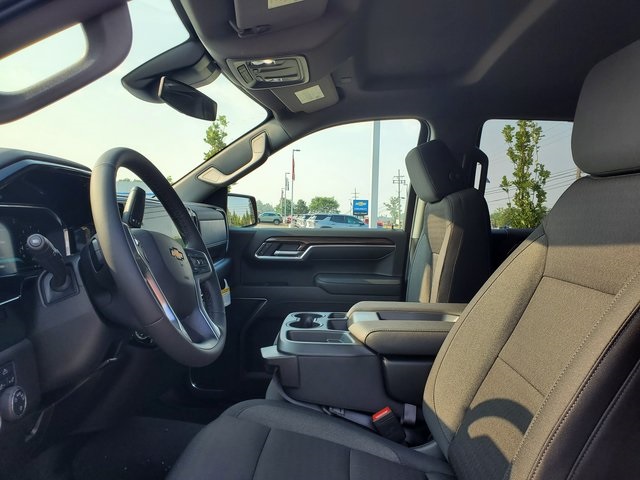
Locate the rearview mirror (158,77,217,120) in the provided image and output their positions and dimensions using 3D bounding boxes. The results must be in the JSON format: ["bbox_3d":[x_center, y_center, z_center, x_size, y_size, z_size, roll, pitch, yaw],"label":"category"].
[{"bbox_3d":[-0.322,-0.335,1.165,0.045,0.068,0.250,15,6,14],"label":"rearview mirror"}]

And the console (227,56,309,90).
[{"bbox_3d":[-0.112,-0.413,1.165,0.170,0.040,0.230,-3,3,3],"label":"console"}]

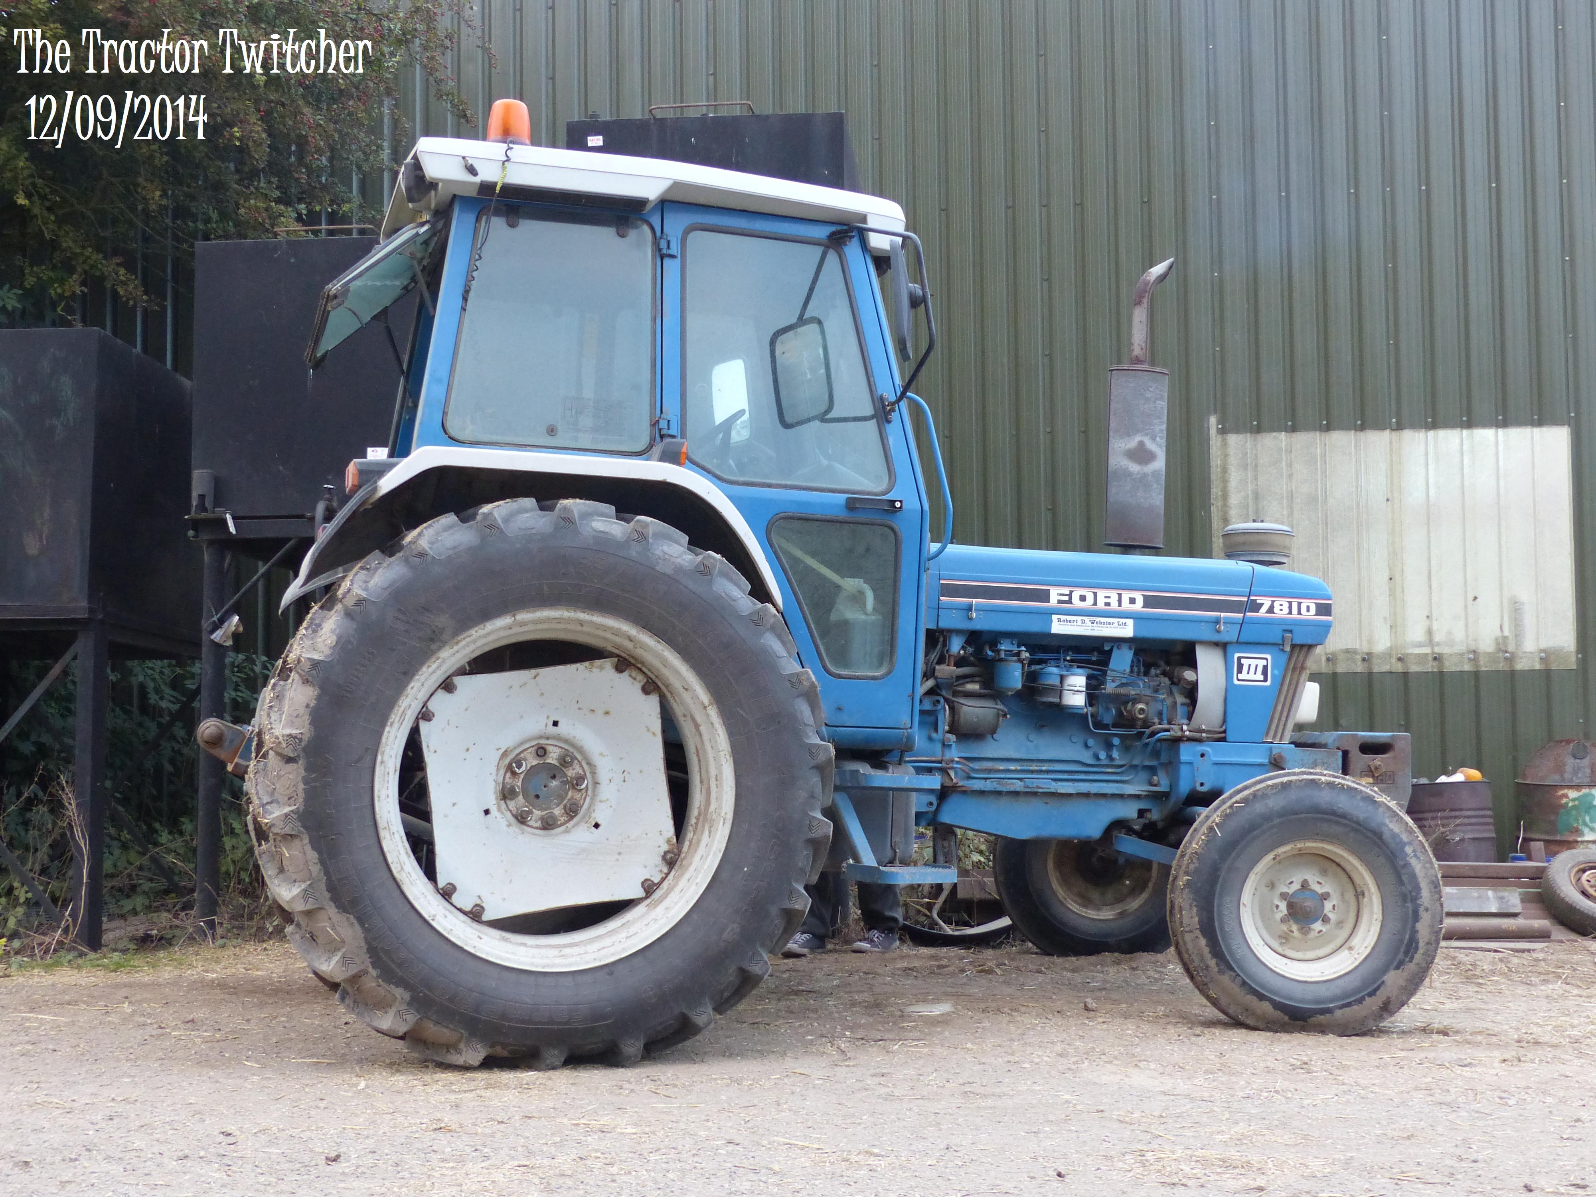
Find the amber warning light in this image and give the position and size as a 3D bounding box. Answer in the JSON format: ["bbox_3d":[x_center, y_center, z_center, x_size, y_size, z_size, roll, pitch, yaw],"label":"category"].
[{"bbox_3d":[-0.923,-1.503,6.592,0.145,0.176,0.145,3,-5,-15],"label":"amber warning light"}]

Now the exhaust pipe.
[{"bbox_3d":[1.244,-0.717,7.562,0.265,1.090,0.190,3,-5,-15],"label":"exhaust pipe"}]

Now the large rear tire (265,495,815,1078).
[{"bbox_3d":[-0.714,0.526,6.008,1.680,1.640,0.430,3,-5,-15],"label":"large rear tire"}]

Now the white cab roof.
[{"bbox_3d":[-0.530,-1.251,7.133,1.690,0.235,1.210,3,-5,-15],"label":"white cab roof"}]

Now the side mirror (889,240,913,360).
[{"bbox_3d":[0.337,-0.967,6.721,0.060,0.360,0.200,-6,-5,1],"label":"side mirror"}]

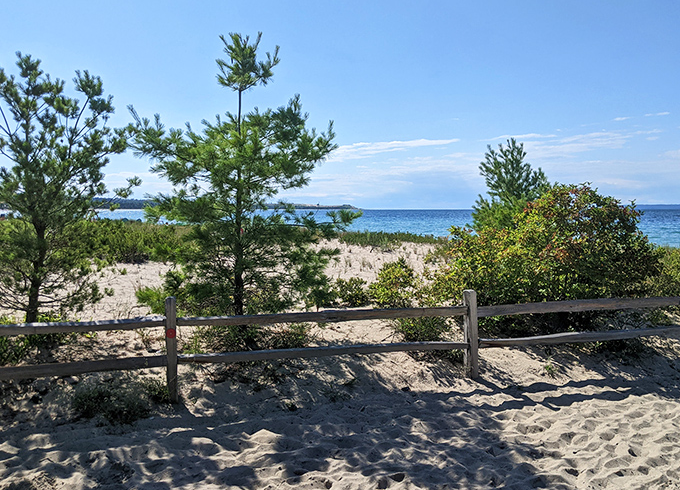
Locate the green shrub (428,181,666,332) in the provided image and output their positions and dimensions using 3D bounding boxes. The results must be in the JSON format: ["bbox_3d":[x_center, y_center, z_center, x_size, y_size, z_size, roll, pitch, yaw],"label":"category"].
[{"bbox_3d":[2.821,0.157,7.501,3.000,2.015,2.300,0,4,0],"label":"green shrub"}]

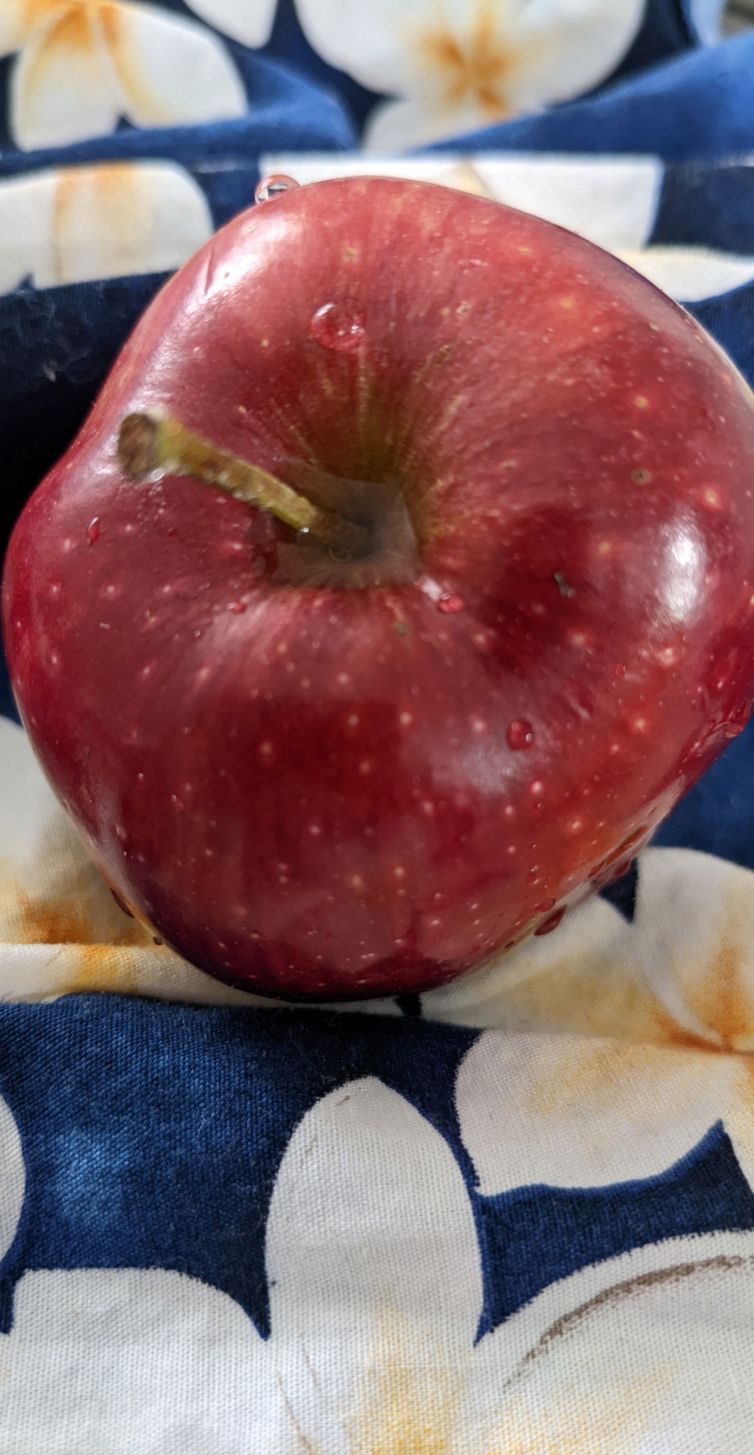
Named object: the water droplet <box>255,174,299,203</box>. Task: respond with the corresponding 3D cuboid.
[{"bbox_3d":[-0.010,-0.053,0.112,0.005,0.003,0.005,-21,21,9],"label":"water droplet"}]

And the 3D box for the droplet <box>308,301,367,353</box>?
[{"bbox_3d":[-0.004,-0.037,0.103,0.005,0.003,0.005,0,87,0],"label":"droplet"}]

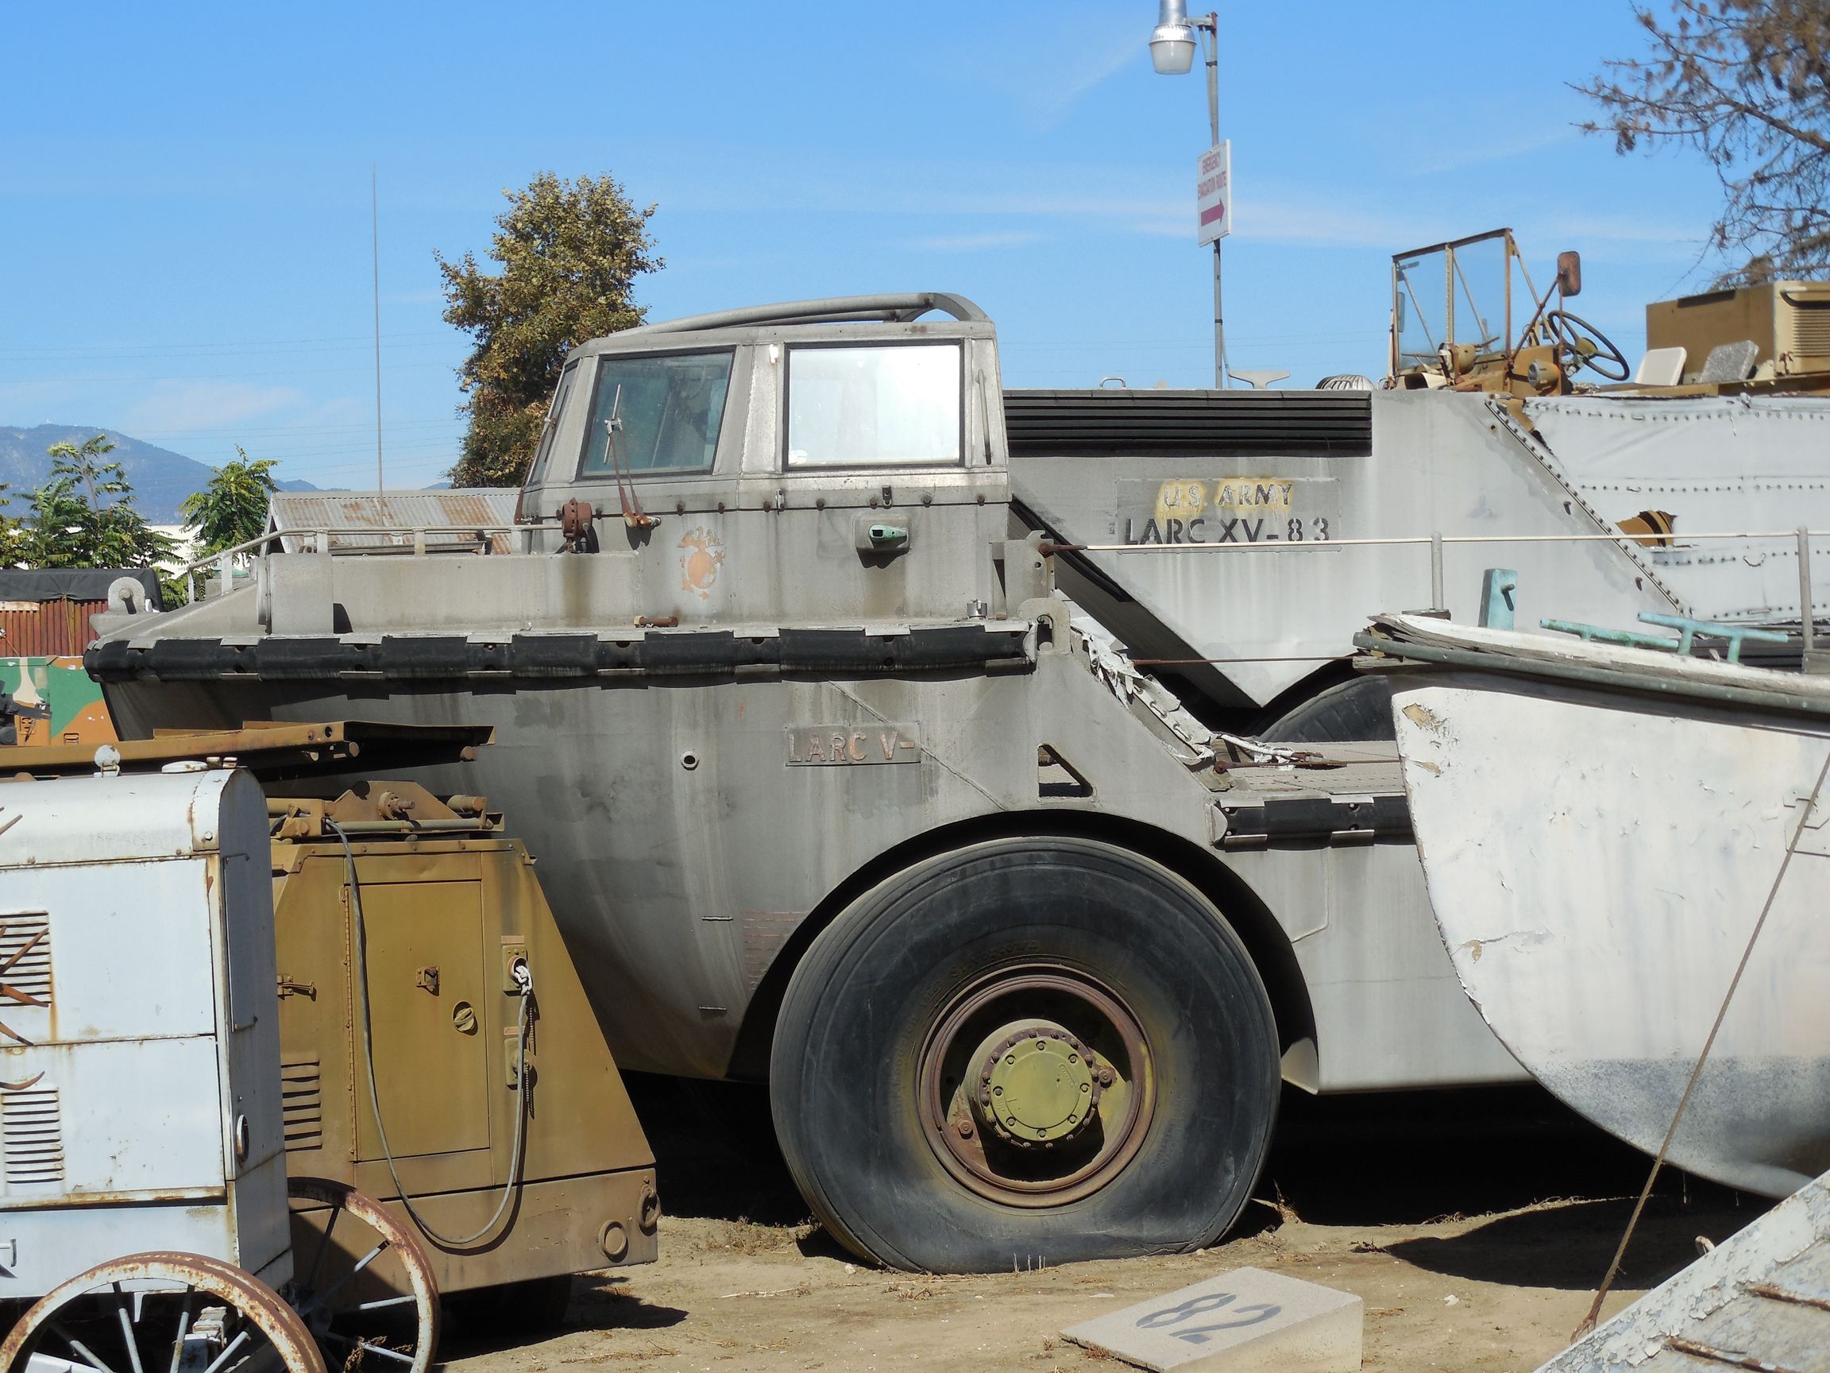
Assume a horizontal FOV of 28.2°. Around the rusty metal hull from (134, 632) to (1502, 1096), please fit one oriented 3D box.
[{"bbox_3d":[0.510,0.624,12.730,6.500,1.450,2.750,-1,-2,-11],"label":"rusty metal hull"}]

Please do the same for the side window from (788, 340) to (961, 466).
[{"bbox_3d":[-0.130,-0.895,11.650,0.570,0.410,0.050,-1,-10,-11],"label":"side window"}]

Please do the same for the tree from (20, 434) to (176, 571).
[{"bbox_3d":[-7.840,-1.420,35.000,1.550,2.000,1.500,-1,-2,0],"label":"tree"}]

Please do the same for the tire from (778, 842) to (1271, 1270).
[{"bbox_3d":[0.350,1.171,11.600,1.580,1.390,0.480,-1,-2,-11],"label":"tire"}]

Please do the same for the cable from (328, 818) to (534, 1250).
[{"bbox_3d":[-1.260,0.903,9.500,0.130,1.100,0.640,-3,-3,41],"label":"cable"}]

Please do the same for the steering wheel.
[{"bbox_3d":[3.471,-1.754,18.800,0.520,0.090,0.520,42,-11,-8],"label":"steering wheel"}]

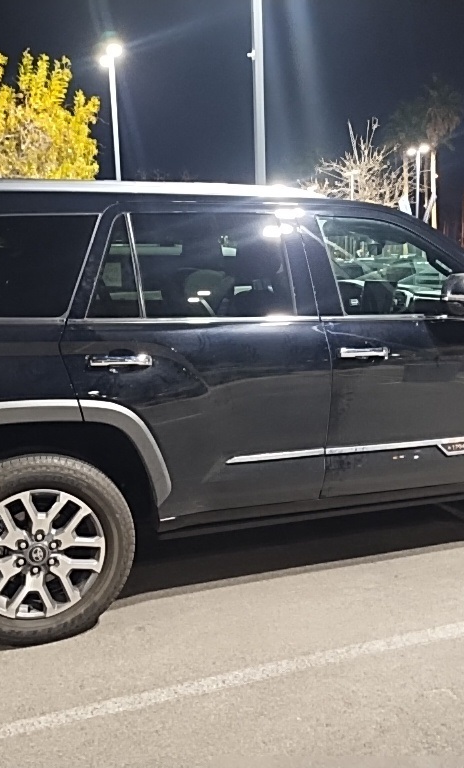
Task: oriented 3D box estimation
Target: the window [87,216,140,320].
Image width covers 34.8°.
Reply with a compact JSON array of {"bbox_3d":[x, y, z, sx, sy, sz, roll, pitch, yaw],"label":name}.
[{"bbox_3d":[-0.519,-0.492,3.071,0.225,0.450,0.050,-4,-9,-20],"label":"window"}]

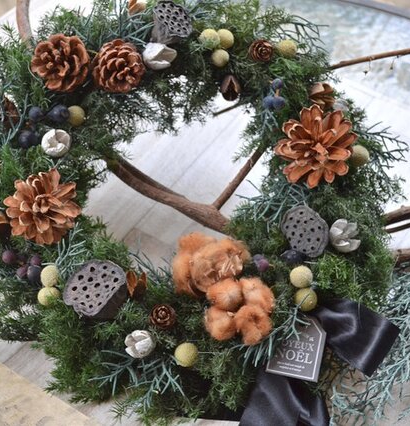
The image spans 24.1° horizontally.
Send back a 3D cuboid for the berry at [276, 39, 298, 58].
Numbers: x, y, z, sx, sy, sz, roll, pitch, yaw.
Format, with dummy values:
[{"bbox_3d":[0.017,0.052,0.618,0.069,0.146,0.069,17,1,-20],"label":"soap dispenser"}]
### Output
[{"bbox_3d":[0.061,-0.121,0.707,0.015,0.015,0.015,2,49,-2],"label":"berry"}]

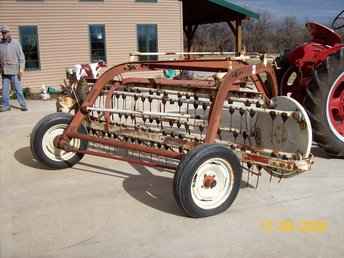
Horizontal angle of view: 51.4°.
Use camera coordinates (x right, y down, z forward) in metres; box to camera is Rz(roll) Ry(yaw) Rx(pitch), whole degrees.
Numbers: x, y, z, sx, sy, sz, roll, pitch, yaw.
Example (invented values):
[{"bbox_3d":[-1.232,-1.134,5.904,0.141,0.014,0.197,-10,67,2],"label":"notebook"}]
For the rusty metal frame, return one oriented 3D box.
[{"bbox_3d":[-0.099,-0.257,4.075,2.100,1.050,1.400,13,18,39],"label":"rusty metal frame"}]

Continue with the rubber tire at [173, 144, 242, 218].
[{"bbox_3d":[0.321,0.452,3.085,0.655,0.655,0.163,-7,16,-29],"label":"rubber tire"}]

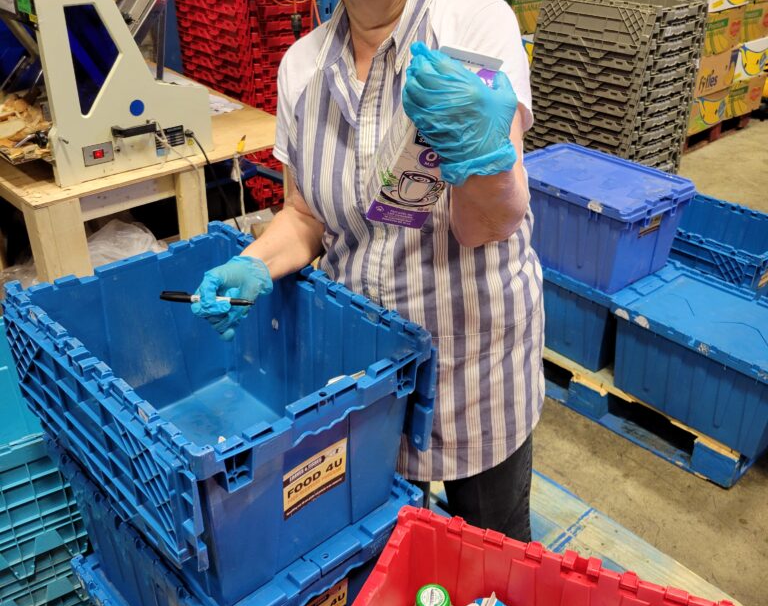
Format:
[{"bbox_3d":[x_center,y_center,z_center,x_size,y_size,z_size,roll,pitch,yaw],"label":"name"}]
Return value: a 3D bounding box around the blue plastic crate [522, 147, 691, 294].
[{"bbox_3d":[0.687,-0.299,2.606,0.390,0.308,0.540,-23,36,-35],"label":"blue plastic crate"}]

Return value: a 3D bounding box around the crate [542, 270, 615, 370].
[{"bbox_3d":[0.680,-0.039,2.750,0.390,0.308,0.540,-24,37,-35],"label":"crate"}]

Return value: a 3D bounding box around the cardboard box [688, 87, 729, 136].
[{"bbox_3d":[1.969,-1.323,5.109,0.503,0.247,0.405,-24,37,-36],"label":"cardboard box"}]

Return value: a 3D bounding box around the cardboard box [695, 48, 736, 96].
[{"bbox_3d":[1.968,-1.540,4.988,0.503,0.247,0.405,-24,37,-36],"label":"cardboard box"}]

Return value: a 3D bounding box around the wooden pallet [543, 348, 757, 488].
[{"bbox_3d":[1.137,0.112,2.936,1.219,0.141,1.016,-24,37,-36],"label":"wooden pallet"}]

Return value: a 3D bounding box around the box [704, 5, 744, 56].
[{"bbox_3d":[1.966,-1.757,4.867,0.503,0.247,0.405,-24,37,-36],"label":"box"}]

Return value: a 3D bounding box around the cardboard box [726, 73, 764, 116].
[{"bbox_3d":[2.344,-1.490,5.405,0.503,0.247,0.405,-24,37,-36],"label":"cardboard box"}]

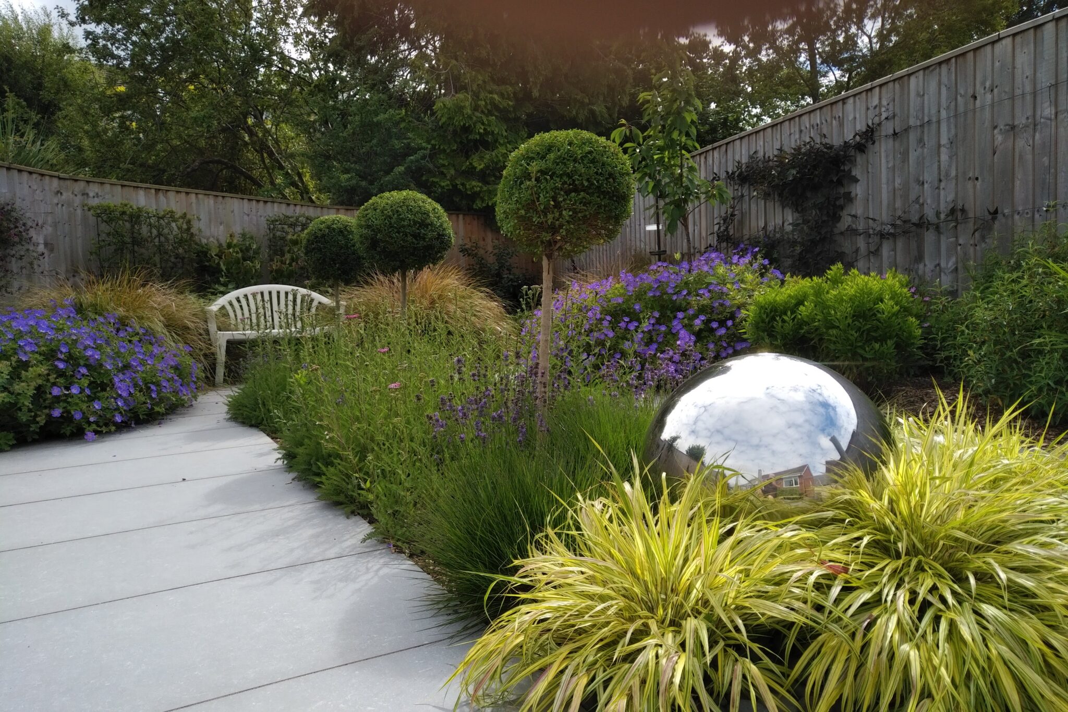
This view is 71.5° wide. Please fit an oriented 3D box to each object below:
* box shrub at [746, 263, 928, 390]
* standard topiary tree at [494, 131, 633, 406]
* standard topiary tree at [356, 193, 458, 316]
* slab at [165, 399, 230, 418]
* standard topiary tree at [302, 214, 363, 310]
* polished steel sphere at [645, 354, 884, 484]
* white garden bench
[{"bbox_3d":[1.744,-0.179,4.300,1.050,0.710,0.900,-2,4,0],"label":"box shrub"},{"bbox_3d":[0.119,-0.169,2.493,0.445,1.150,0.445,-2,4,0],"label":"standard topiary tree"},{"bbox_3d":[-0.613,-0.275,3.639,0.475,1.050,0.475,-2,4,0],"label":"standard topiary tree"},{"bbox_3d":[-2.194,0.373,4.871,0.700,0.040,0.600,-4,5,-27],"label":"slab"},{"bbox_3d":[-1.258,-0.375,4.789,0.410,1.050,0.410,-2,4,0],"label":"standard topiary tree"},{"bbox_3d":[0.532,0.270,1.698,0.557,0.557,0.557,-2,4,0],"label":"polished steel sphere"},{"bbox_3d":[-2.337,-0.226,6.750,1.180,0.840,0.600,-3,5,-21],"label":"white garden bench"}]

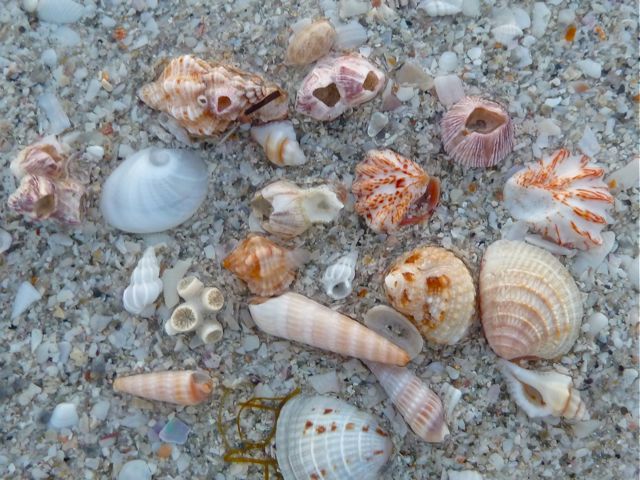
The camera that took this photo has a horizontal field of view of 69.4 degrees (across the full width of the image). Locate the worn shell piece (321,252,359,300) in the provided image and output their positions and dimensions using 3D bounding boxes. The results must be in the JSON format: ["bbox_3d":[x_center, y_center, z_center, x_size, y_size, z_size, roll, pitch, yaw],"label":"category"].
[{"bbox_3d":[0.006,0.010,0.125,0.008,0.007,0.014,23,79,5],"label":"worn shell piece"}]

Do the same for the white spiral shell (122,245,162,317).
[{"bbox_3d":[-0.054,0.013,0.143,0.011,0.010,0.020,11,76,3],"label":"white spiral shell"}]

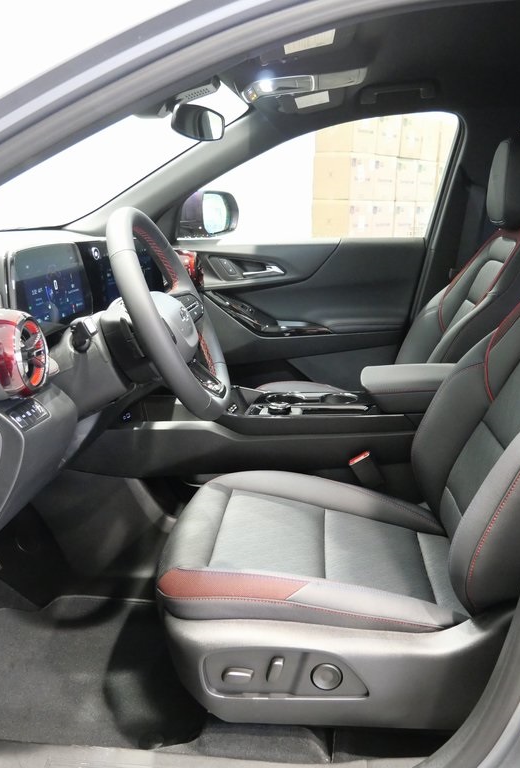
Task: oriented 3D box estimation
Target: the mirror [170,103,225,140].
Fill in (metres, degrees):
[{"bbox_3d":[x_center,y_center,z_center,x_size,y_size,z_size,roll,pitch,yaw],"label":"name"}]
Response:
[{"bbox_3d":[-0.129,-0.548,1.501,0.040,0.070,0.225,7,16,25],"label":"mirror"}]

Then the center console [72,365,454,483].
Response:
[{"bbox_3d":[0.085,0.075,1.641,0.980,0.290,0.280,1,15,5],"label":"center console"}]

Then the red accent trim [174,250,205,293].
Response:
[{"bbox_3d":[-0.222,-0.356,2.214,0.090,0.125,0.130,3,15,10],"label":"red accent trim"}]

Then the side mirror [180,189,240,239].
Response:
[{"bbox_3d":[-0.168,-0.603,2.498,0.140,0.165,0.240,5,15,17],"label":"side mirror"}]

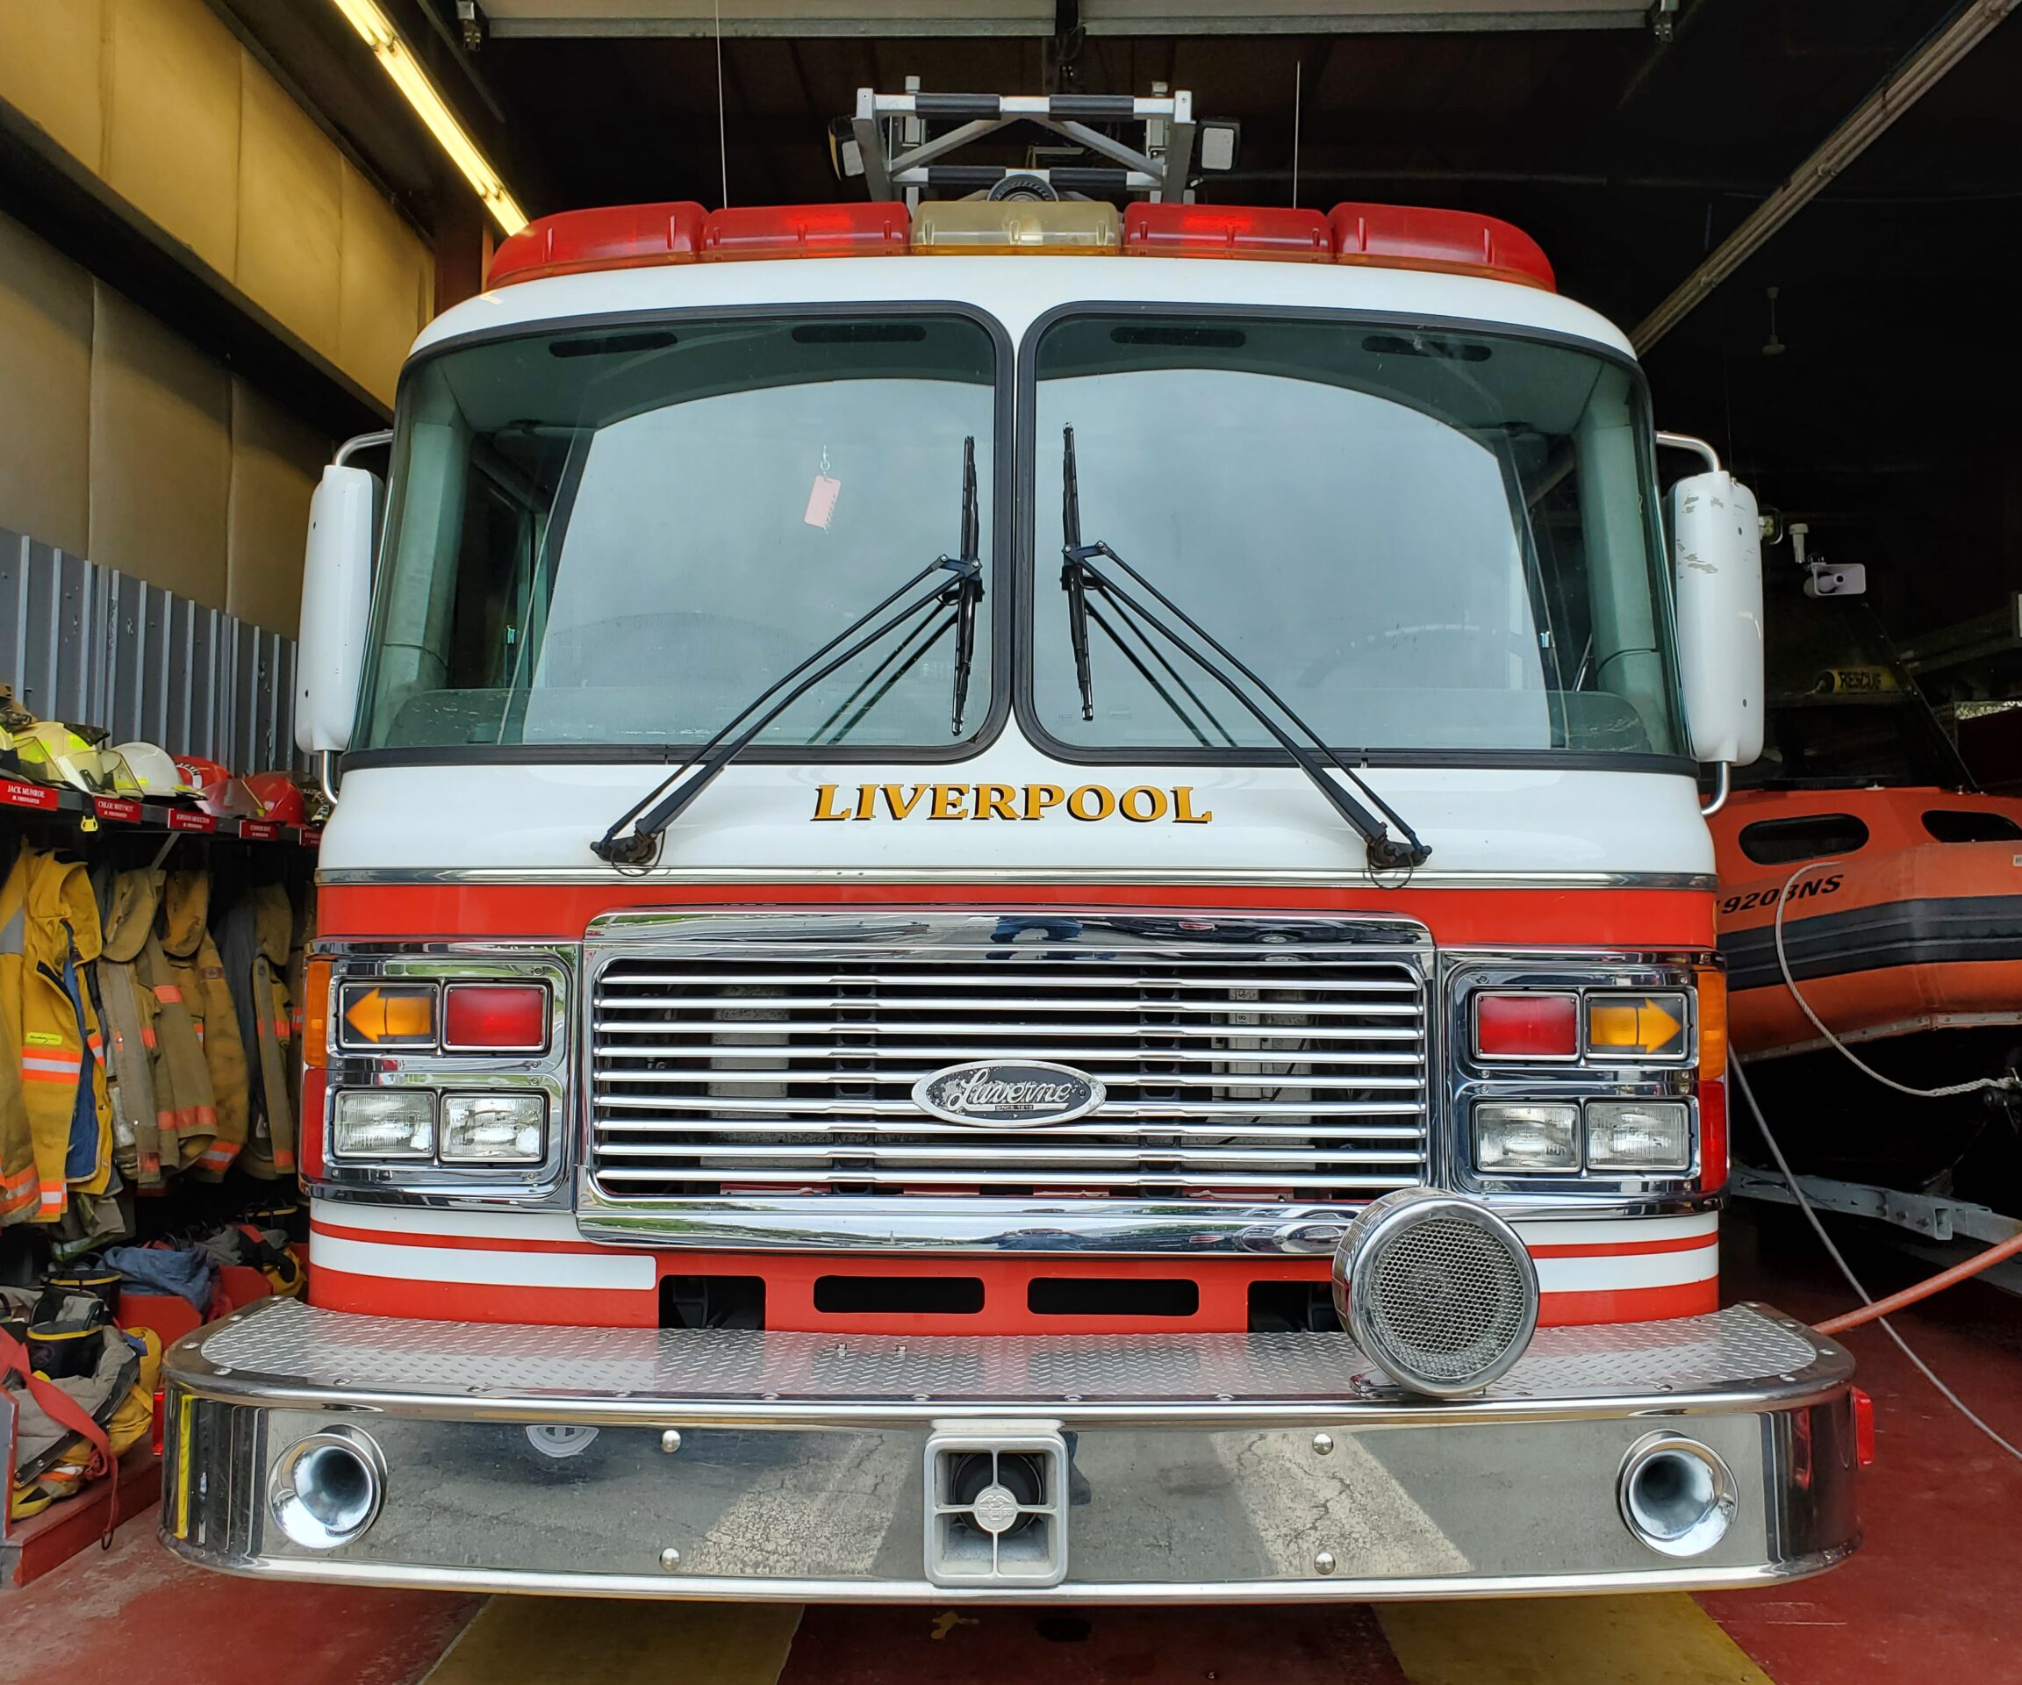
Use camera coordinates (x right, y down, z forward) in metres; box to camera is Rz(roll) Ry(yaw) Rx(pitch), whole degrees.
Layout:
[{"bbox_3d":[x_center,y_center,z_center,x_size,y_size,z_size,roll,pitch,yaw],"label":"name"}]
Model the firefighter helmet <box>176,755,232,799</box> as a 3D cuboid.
[{"bbox_3d":[-2.474,-0.192,5.200,0.330,0.185,0.260,1,-3,-8],"label":"firefighter helmet"}]

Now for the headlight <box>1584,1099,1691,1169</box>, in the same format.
[{"bbox_3d":[1.014,0.479,2.770,0.172,0.112,0.065,1,-3,-6],"label":"headlight"}]

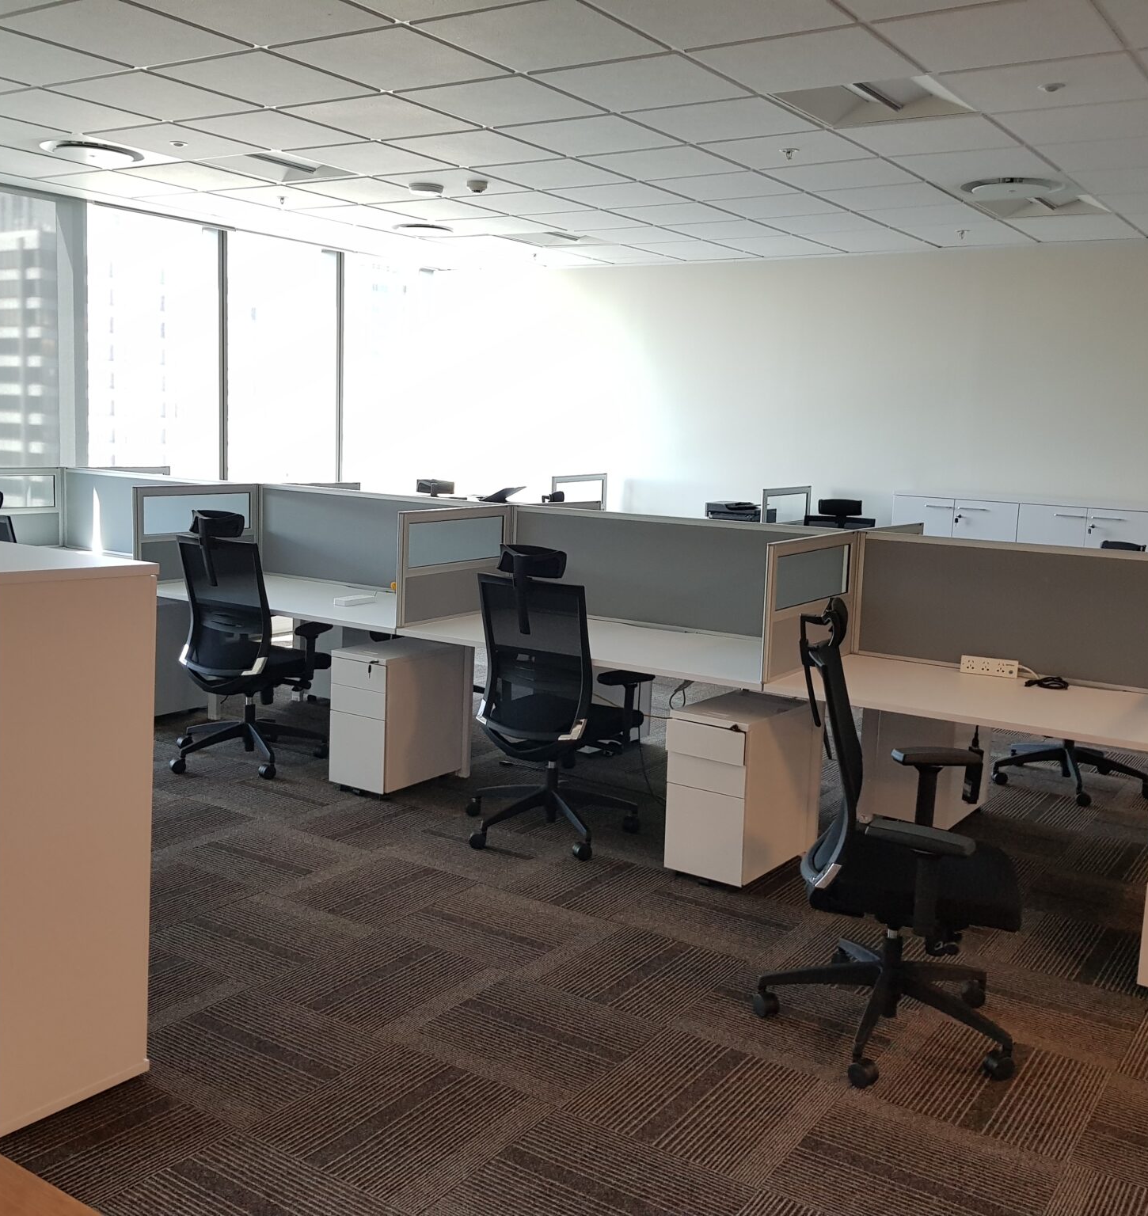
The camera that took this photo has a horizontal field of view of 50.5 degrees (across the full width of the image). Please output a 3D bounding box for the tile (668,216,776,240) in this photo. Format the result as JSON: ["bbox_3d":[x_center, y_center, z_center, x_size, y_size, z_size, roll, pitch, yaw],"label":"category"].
[{"bbox_3d":[0.885,-2.277,7.283,0.590,0.020,0.590,8,10,33],"label":"tile"}]

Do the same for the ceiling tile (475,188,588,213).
[{"bbox_3d":[-0.269,-2.208,6.629,0.595,0.020,0.595,8,11,33],"label":"ceiling tile"}]

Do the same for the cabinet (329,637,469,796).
[{"bbox_3d":[-0.743,0.458,5.126,0.303,0.590,0.478,8,11,33],"label":"cabinet"}]

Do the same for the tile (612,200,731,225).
[{"bbox_3d":[0.557,-2.185,6.725,0.600,0.020,0.600,8,11,33],"label":"tile"}]

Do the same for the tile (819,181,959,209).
[{"bbox_3d":[1.562,-2.062,6.151,0.595,0.020,0.595,8,11,33],"label":"tile"}]

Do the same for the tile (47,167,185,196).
[{"bbox_3d":[-2.459,-2.303,6.606,0.590,0.020,0.590,8,11,33],"label":"tile"}]

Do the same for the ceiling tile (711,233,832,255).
[{"bbox_3d":[1.218,-2.310,7.688,0.600,0.020,0.600,8,11,33],"label":"ceiling tile"}]

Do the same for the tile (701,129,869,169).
[{"bbox_3d":[0.900,-1.938,5.155,0.590,0.020,0.590,8,10,33],"label":"tile"}]

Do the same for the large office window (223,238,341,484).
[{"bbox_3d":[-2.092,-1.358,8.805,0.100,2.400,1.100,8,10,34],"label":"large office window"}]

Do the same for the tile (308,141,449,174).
[{"bbox_3d":[-0.938,-2.092,5.655,0.590,0.020,0.590,8,11,33],"label":"tile"}]

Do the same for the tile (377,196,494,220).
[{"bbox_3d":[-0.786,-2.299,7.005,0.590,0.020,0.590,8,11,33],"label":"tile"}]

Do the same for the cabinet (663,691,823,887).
[{"bbox_3d":[0.596,0.642,4.363,0.308,0.605,0.488,9,11,35],"label":"cabinet"}]

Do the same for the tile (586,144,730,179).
[{"bbox_3d":[0.404,-2.019,5.514,0.590,0.020,0.590,8,11,33],"label":"tile"}]

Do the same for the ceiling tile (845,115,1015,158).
[{"bbox_3d":[1.403,-1.880,4.835,0.590,0.020,0.590,8,11,33],"label":"ceiling tile"}]

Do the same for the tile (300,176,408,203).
[{"bbox_3d":[-1.104,-2.217,6.442,0.590,0.020,0.590,8,10,33],"label":"tile"}]

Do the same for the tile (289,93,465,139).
[{"bbox_3d":[-0.765,-1.935,4.798,0.600,0.020,0.600,8,11,33],"label":"tile"}]

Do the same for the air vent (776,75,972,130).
[{"bbox_3d":[1.073,-1.822,4.335,0.590,0.060,0.590,8,10,33],"label":"air vent"}]

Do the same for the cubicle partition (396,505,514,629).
[{"bbox_3d":[-0.478,-0.185,5.038,0.035,0.465,0.733,8,10,32],"label":"cubicle partition"}]

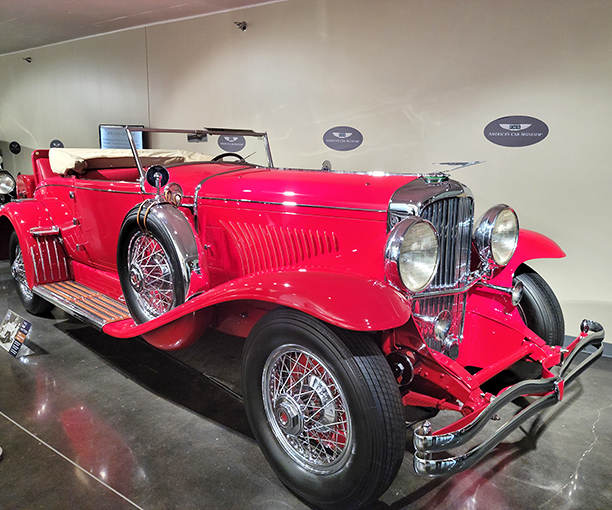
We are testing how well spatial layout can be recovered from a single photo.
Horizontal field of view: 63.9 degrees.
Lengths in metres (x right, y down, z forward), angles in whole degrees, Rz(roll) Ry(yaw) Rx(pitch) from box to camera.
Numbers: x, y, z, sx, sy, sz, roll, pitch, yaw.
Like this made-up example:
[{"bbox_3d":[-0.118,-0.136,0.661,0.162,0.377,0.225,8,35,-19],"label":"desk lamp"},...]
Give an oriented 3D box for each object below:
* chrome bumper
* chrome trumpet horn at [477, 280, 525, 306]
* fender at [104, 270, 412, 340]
[{"bbox_3d":[0.964,0.530,2.038,1.570,0.190,0.230,-10,14,-43],"label":"chrome bumper"},{"bbox_3d":[0.968,0.174,2.474,0.130,0.130,0.260,-10,14,-43],"label":"chrome trumpet horn"},{"bbox_3d":[-0.362,0.294,2.398,0.480,0.650,2.210,-10,14,-43],"label":"fender"}]

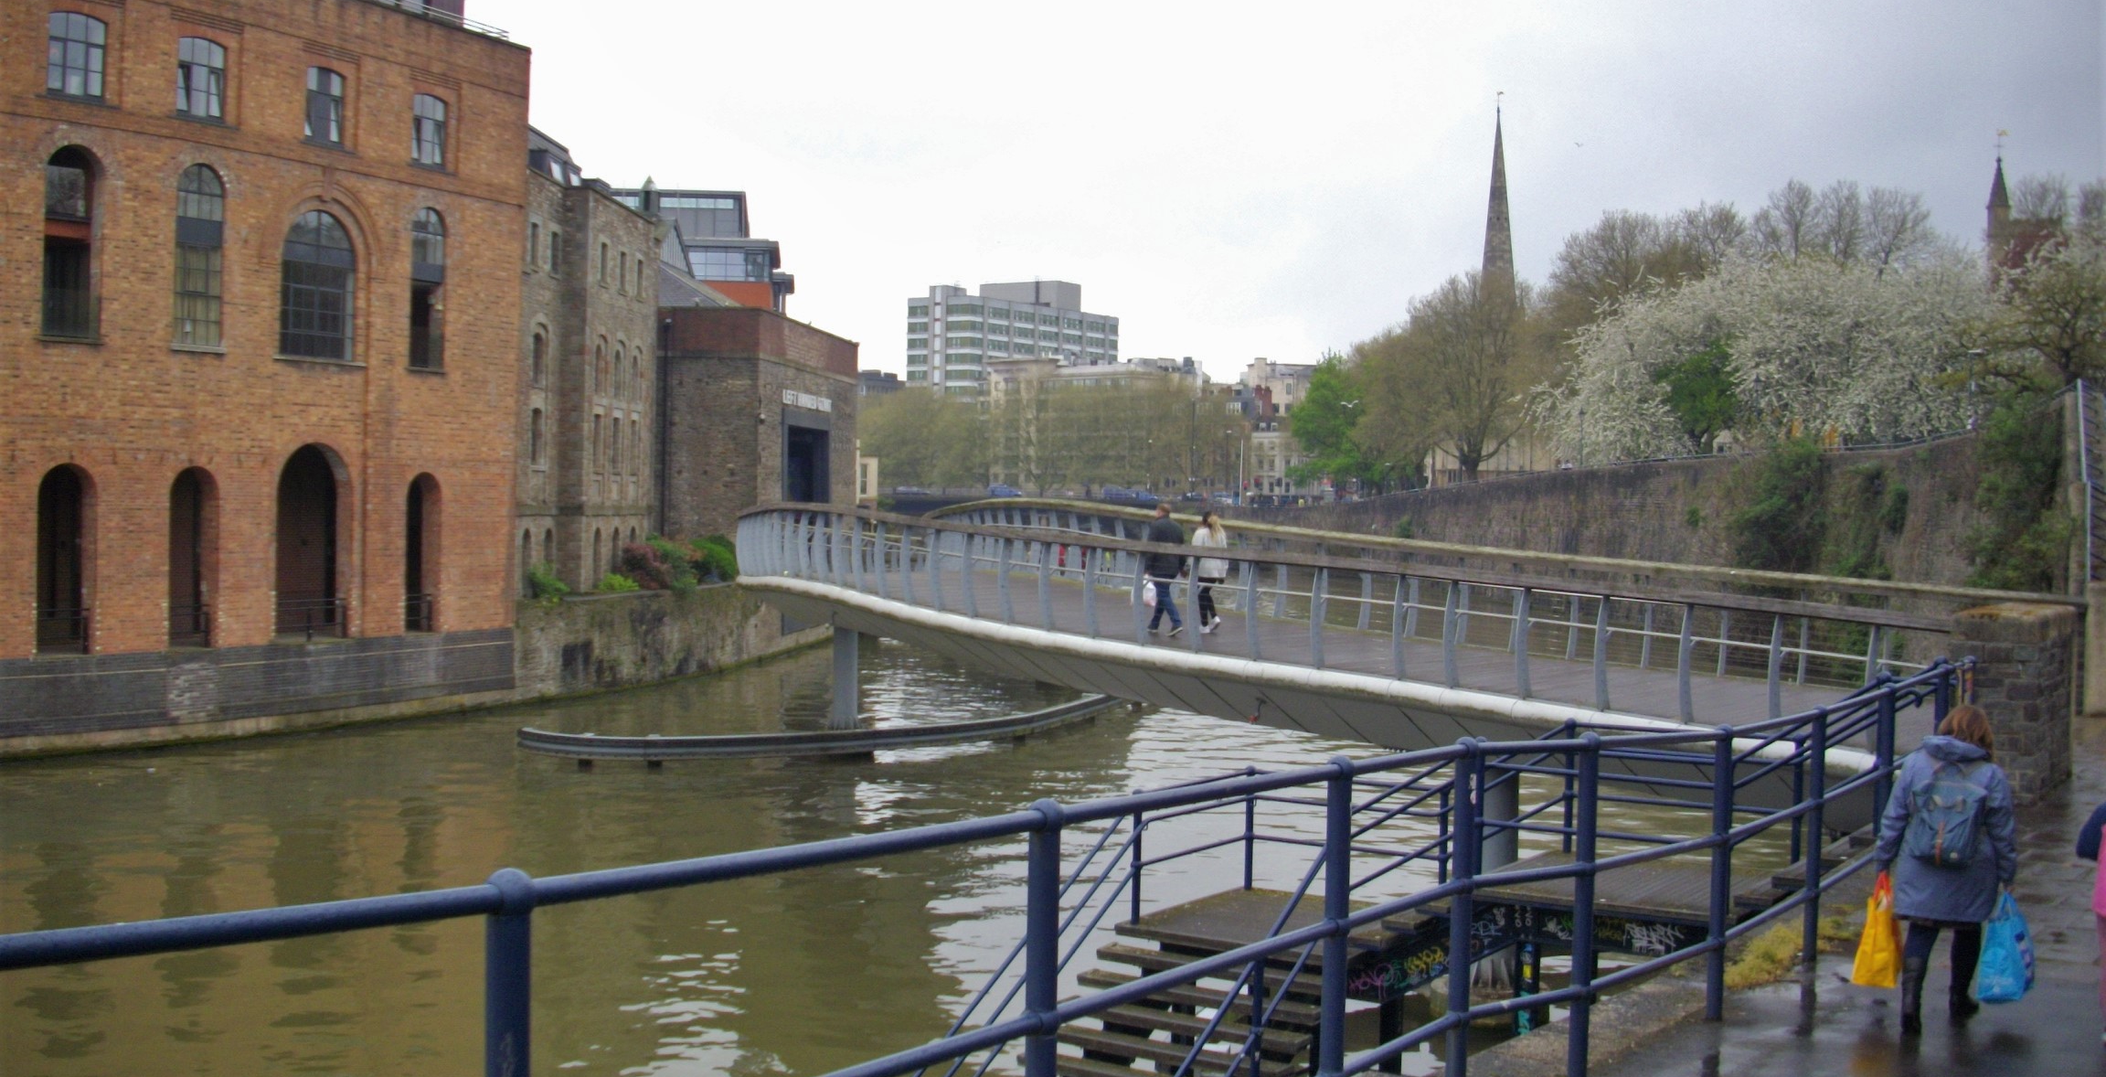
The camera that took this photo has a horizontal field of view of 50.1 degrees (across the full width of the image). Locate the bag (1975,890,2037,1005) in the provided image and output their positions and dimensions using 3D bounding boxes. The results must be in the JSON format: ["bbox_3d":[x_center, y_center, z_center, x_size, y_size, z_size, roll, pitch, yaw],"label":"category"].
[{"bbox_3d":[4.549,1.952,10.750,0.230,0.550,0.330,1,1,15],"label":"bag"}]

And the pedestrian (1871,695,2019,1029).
[{"bbox_3d":[4.278,1.583,10.800,0.680,1.550,0.500,1,1,22],"label":"pedestrian"}]

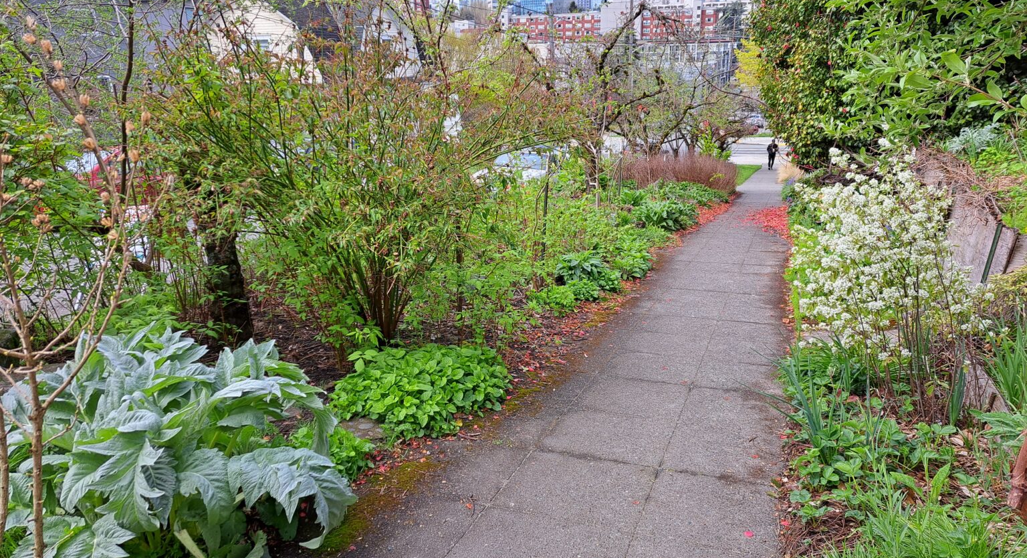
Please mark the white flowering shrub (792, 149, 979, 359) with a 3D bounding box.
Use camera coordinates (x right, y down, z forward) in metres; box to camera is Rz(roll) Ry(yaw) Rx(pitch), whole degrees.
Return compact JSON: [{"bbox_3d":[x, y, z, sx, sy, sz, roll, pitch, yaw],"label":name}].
[{"bbox_3d":[2.144,-0.044,4.150,0.980,1.420,0.880,4,16,20],"label":"white flowering shrub"}]

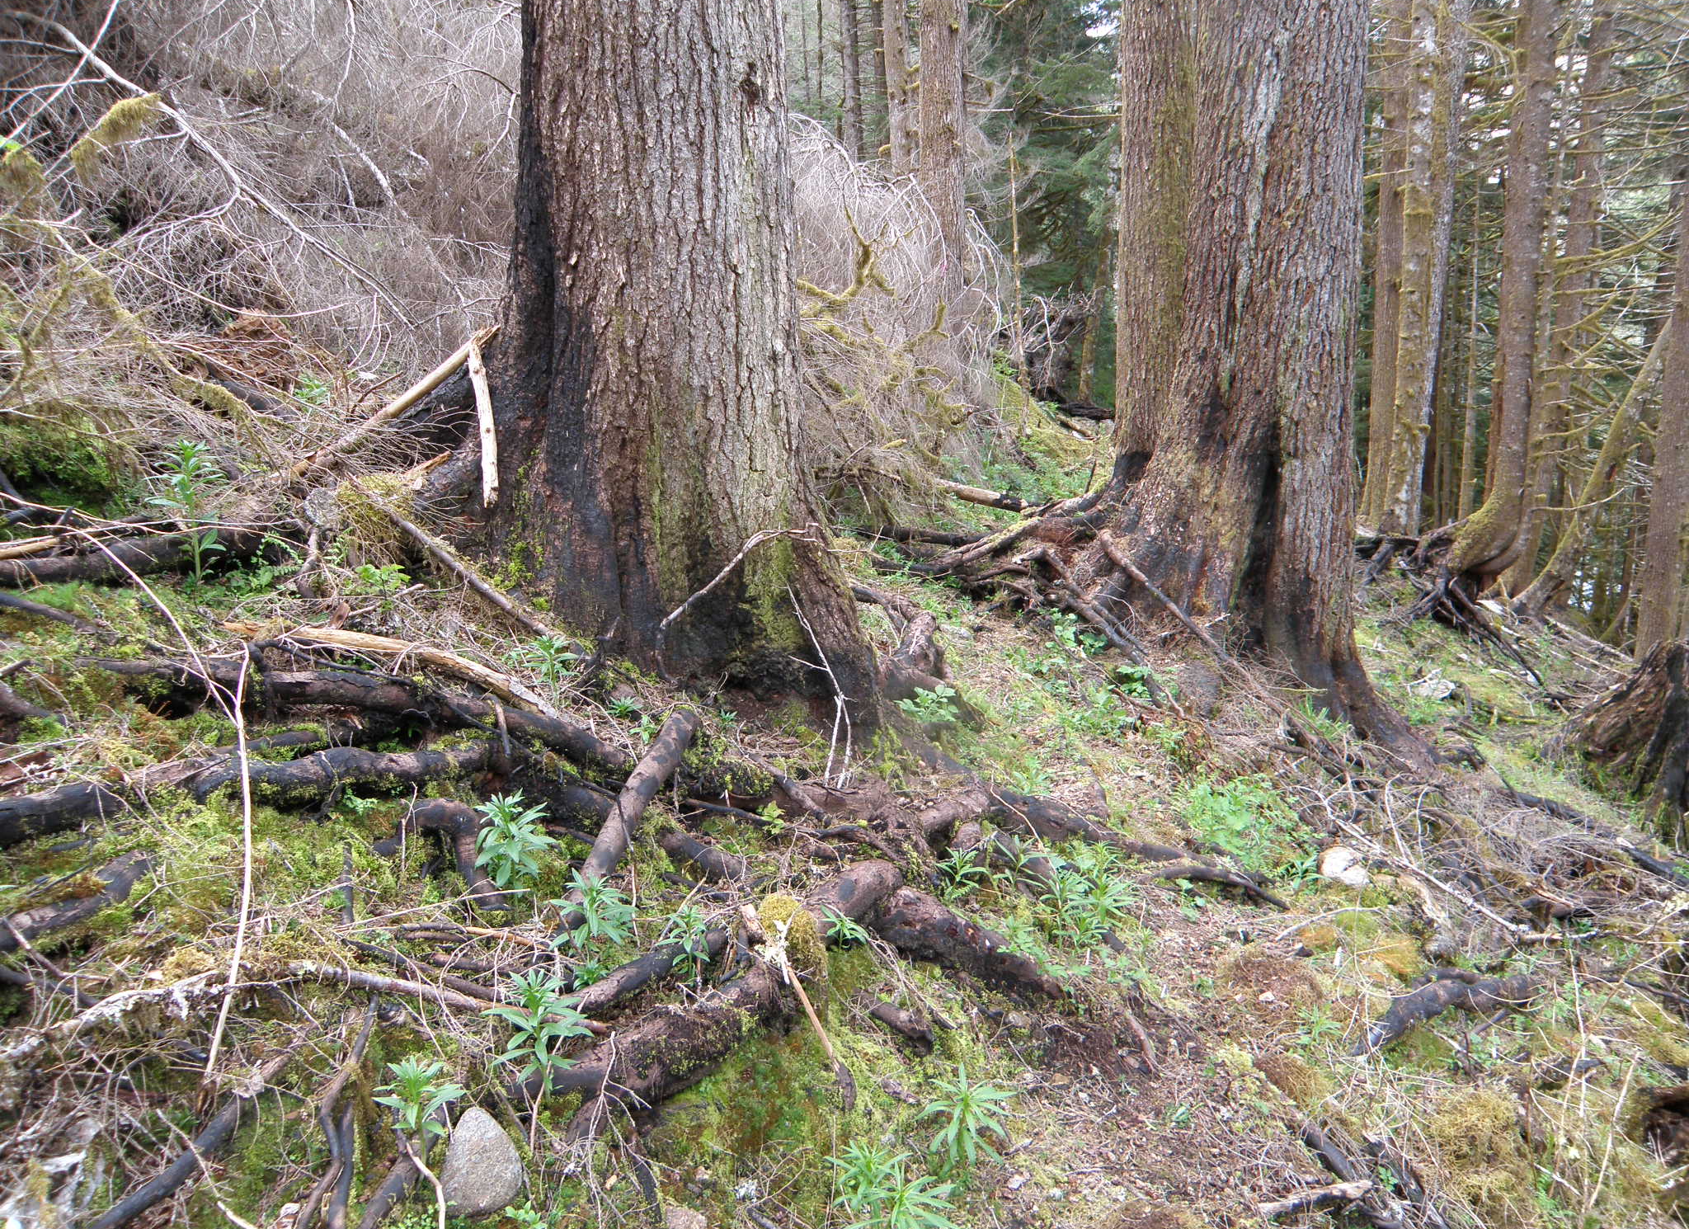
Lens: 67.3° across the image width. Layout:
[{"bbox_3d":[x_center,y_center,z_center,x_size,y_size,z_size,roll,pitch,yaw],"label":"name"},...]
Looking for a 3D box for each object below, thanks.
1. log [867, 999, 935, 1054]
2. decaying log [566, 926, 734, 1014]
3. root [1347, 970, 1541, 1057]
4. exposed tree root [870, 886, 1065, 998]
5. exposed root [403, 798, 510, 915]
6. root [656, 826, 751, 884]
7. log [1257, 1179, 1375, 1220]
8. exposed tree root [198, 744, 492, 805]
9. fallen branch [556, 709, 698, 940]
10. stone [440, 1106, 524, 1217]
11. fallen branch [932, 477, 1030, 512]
[{"bbox_3d":[0.110,0.820,2.540,0.148,0.050,0.050,23,22,33],"label":"log"},{"bbox_3d":[-0.383,0.720,2.585,0.080,0.075,0.433,9,11,39],"label":"decaying log"},{"bbox_3d":[1.409,0.921,2.960,0.598,0.100,0.110,-4,12,-28],"label":"root"},{"bbox_3d":[0.271,0.726,2.800,0.412,0.105,0.110,19,17,17],"label":"exposed tree root"},{"bbox_3d":[-0.842,0.519,2.750,0.220,0.190,0.190,0,11,0],"label":"exposed root"},{"bbox_3d":[-0.339,0.577,3.025,0.265,0.075,0.080,18,18,25],"label":"root"},{"bbox_3d":[0.857,1.058,2.300,0.276,0.035,0.040,3,9,-26],"label":"log"},{"bbox_3d":[-1.216,0.384,3.125,0.684,0.120,0.120,-2,11,-21],"label":"exposed tree root"},{"bbox_3d":[-0.511,0.482,3.140,0.085,0.085,0.837,2,28,12],"label":"fallen branch"},{"bbox_3d":[-0.557,0.841,1.950,0.125,0.150,0.110,0,11,0],"label":"stone"},{"bbox_3d":[0.815,-0.718,7.525,0.644,0.100,0.100,17,19,33],"label":"fallen branch"}]

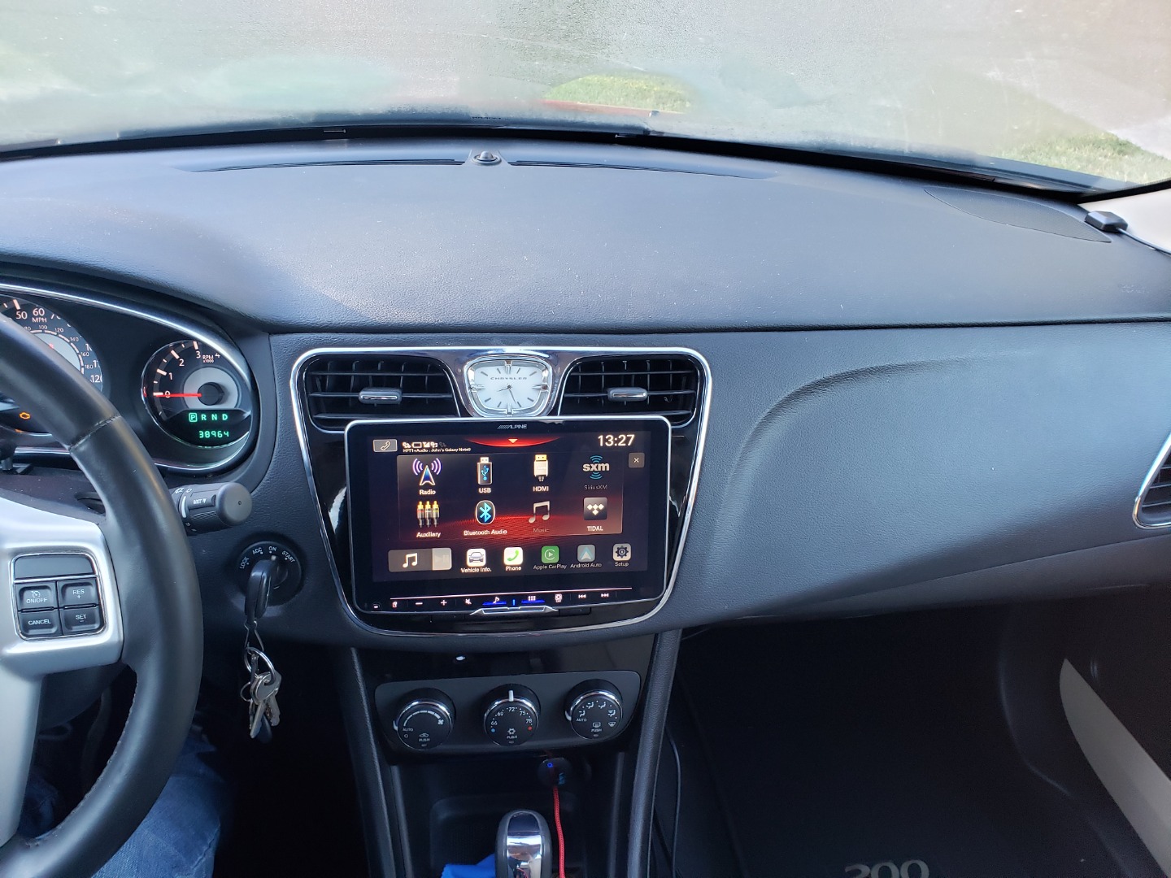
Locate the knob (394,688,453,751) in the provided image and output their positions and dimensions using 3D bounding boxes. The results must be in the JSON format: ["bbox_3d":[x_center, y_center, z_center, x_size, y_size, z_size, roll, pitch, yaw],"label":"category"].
[{"bbox_3d":[-0.136,0.236,0.738,0.048,0.047,0.022,-2,12,-6],"label":"knob"}]

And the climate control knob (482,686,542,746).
[{"bbox_3d":[-0.062,0.234,0.742,0.046,0.046,0.022,-2,12,-6],"label":"climate control knob"}]

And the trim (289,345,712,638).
[{"bbox_3d":[-0.058,0.046,0.671,0.305,0.241,0.035,-2,19,-6],"label":"trim"}]

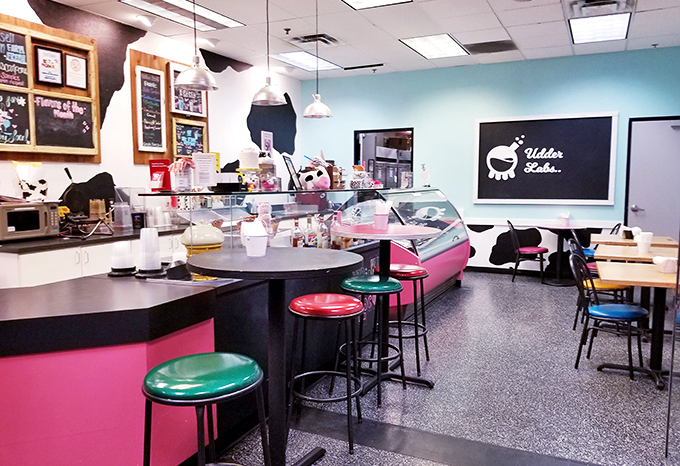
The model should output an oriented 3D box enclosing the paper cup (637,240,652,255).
[{"bbox_3d":[2.799,0.130,4.700,0.115,0.110,0.115,3,7,26],"label":"paper cup"}]

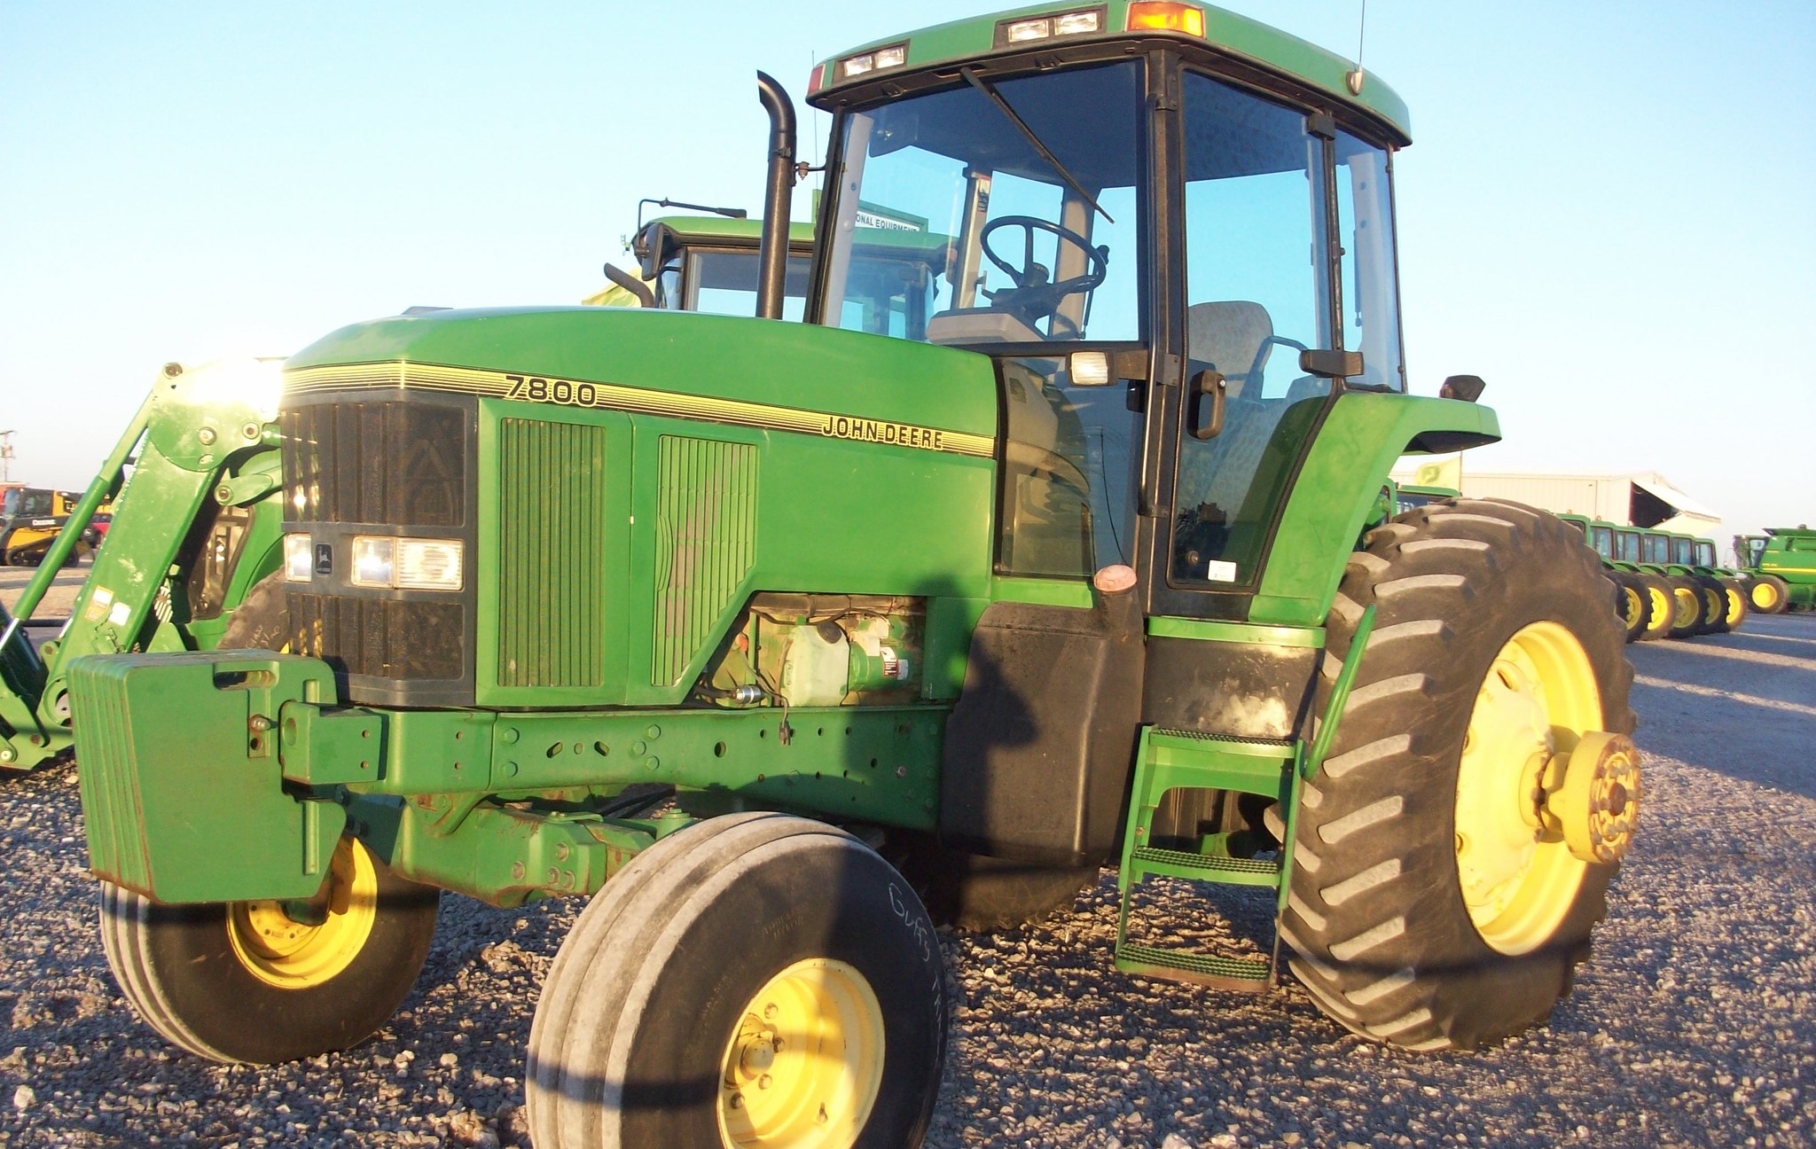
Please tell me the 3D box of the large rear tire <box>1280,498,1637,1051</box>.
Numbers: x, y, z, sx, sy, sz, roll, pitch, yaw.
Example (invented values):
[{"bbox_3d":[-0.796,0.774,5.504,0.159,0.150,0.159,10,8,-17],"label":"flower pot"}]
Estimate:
[{"bbox_3d":[1.769,0.621,5.593,0.460,1.710,1.750,3,2,43],"label":"large rear tire"}]

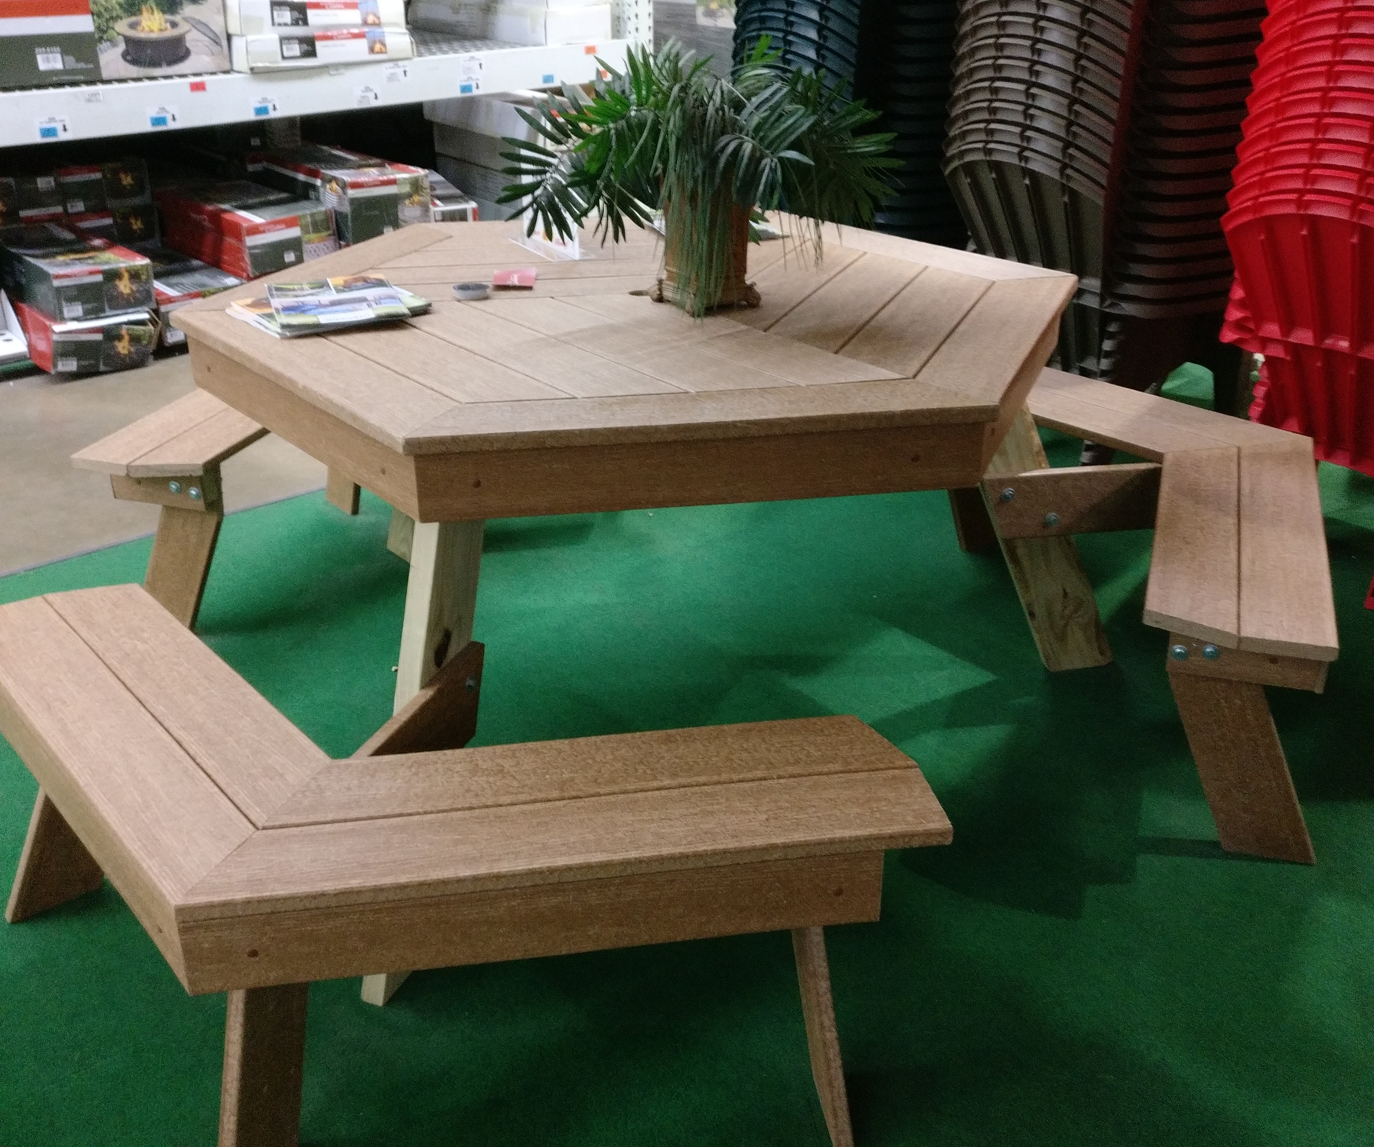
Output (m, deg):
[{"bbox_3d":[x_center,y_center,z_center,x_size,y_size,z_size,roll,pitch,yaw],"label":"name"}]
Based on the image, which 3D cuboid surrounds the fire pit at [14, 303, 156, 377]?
[{"bbox_3d":[-2.122,-0.883,5.126,0.301,0.163,0.800,-16,29,-30],"label":"fire pit"}]

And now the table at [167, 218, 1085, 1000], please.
[{"bbox_3d":[-0.027,-0.131,2.825,1.710,0.804,1.530,-4,25,-8],"label":"table"}]

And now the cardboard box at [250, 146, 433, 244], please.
[{"bbox_3d":[-1.417,-1.550,6.013,0.344,0.229,0.861,-19,31,-35],"label":"cardboard box"}]

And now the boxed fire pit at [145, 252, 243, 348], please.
[{"bbox_3d":[-1.917,-1.028,5.438,0.329,0.162,0.820,-19,30,-34],"label":"boxed fire pit"}]

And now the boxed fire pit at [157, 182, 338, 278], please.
[{"bbox_3d":[-1.726,-1.359,5.813,0.360,0.201,0.829,-19,30,-34],"label":"boxed fire pit"}]

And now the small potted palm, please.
[{"bbox_3d":[0.025,-0.679,2.523,0.670,0.440,0.580,0,25,0],"label":"small potted palm"}]

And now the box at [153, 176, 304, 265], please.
[{"bbox_3d":[-1.671,-1.312,5.601,0.340,0.192,0.854,-18,30,-33],"label":"box"}]

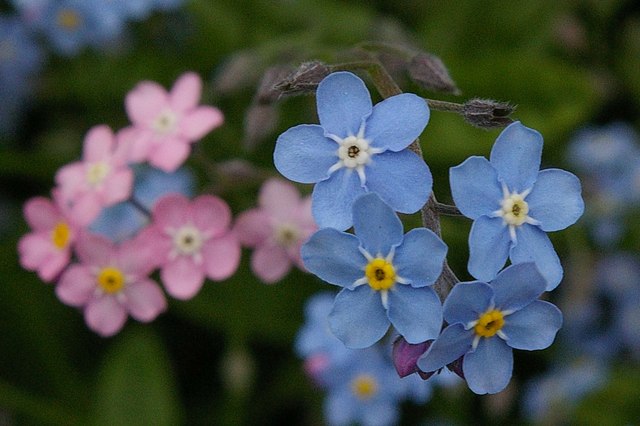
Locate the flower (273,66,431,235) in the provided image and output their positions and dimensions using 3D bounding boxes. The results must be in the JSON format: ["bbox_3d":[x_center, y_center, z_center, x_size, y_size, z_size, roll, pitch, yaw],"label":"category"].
[{"bbox_3d":[0.002,-0.004,0.087,0.009,0.010,0.003,0,-7,0],"label":"flower"}]

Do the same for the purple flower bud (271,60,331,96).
[{"bbox_3d":[-0.001,-0.008,0.089,0.004,0.002,0.002,-25,0,-6],"label":"purple flower bud"}]

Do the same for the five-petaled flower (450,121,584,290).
[{"bbox_3d":[0.012,0.000,0.087,0.009,0.010,0.003,-9,-1,-27],"label":"five-petaled flower"}]

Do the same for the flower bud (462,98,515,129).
[{"bbox_3d":[0.010,-0.006,0.088,0.003,0.002,0.002,6,0,6],"label":"flower bud"}]

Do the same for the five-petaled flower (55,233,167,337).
[{"bbox_3d":[-0.017,0.006,0.116,0.009,0.008,0.003,2,6,6],"label":"five-petaled flower"}]

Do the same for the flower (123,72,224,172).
[{"bbox_3d":[-0.012,-0.007,0.118,0.009,0.008,0.003,6,-13,19],"label":"flower"}]

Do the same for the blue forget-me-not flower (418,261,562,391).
[{"bbox_3d":[0.010,0.007,0.086,0.009,0.009,0.003,-7,22,-23],"label":"blue forget-me-not flower"}]

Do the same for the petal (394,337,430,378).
[{"bbox_3d":[0.006,0.008,0.087,0.002,0.003,0.002,14,-16,0],"label":"petal"}]

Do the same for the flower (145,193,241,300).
[{"bbox_3d":[-0.010,0.003,0.117,0.008,0.009,0.003,0,3,0],"label":"flower"}]

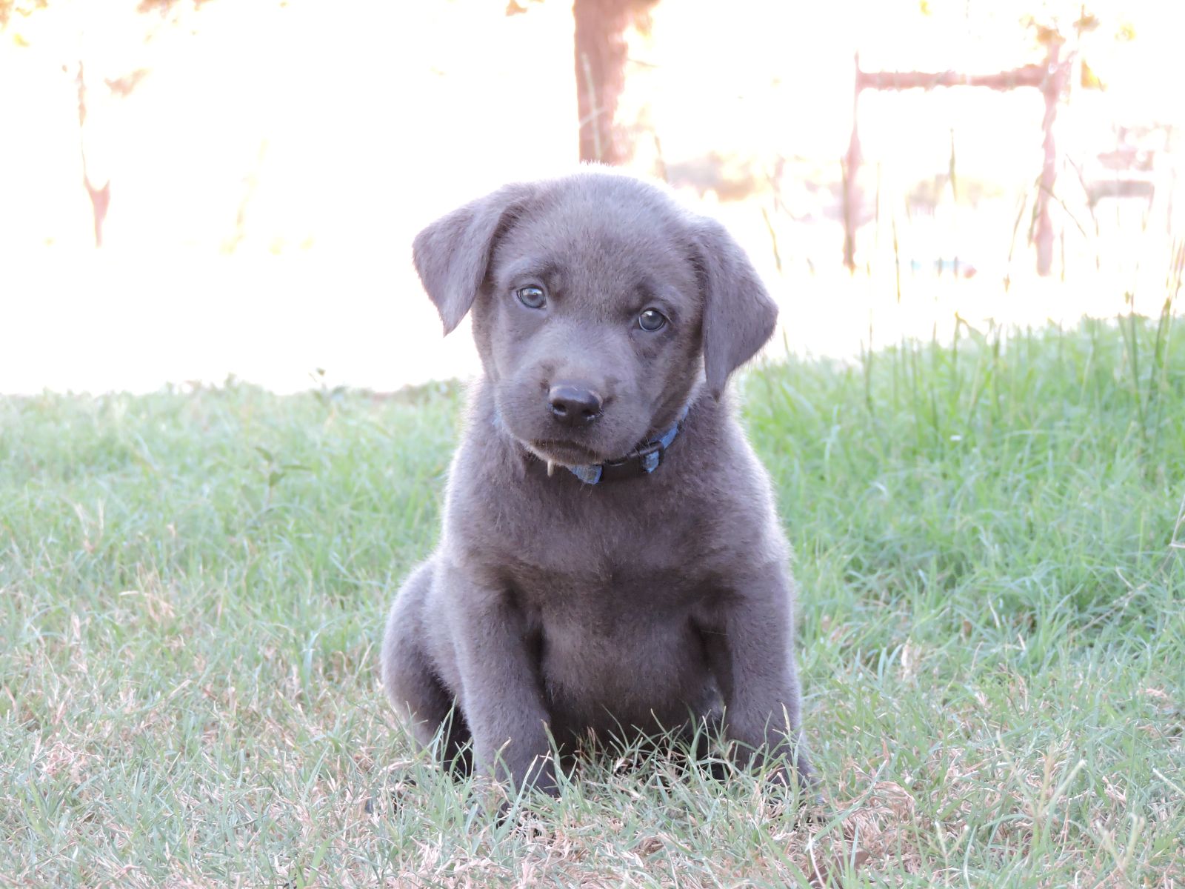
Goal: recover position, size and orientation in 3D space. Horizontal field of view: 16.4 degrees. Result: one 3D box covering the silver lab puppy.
[{"bbox_3d":[0.000,0.021,2.100,0.200,0.320,0.280,-1,3,-16],"label":"silver lab puppy"}]

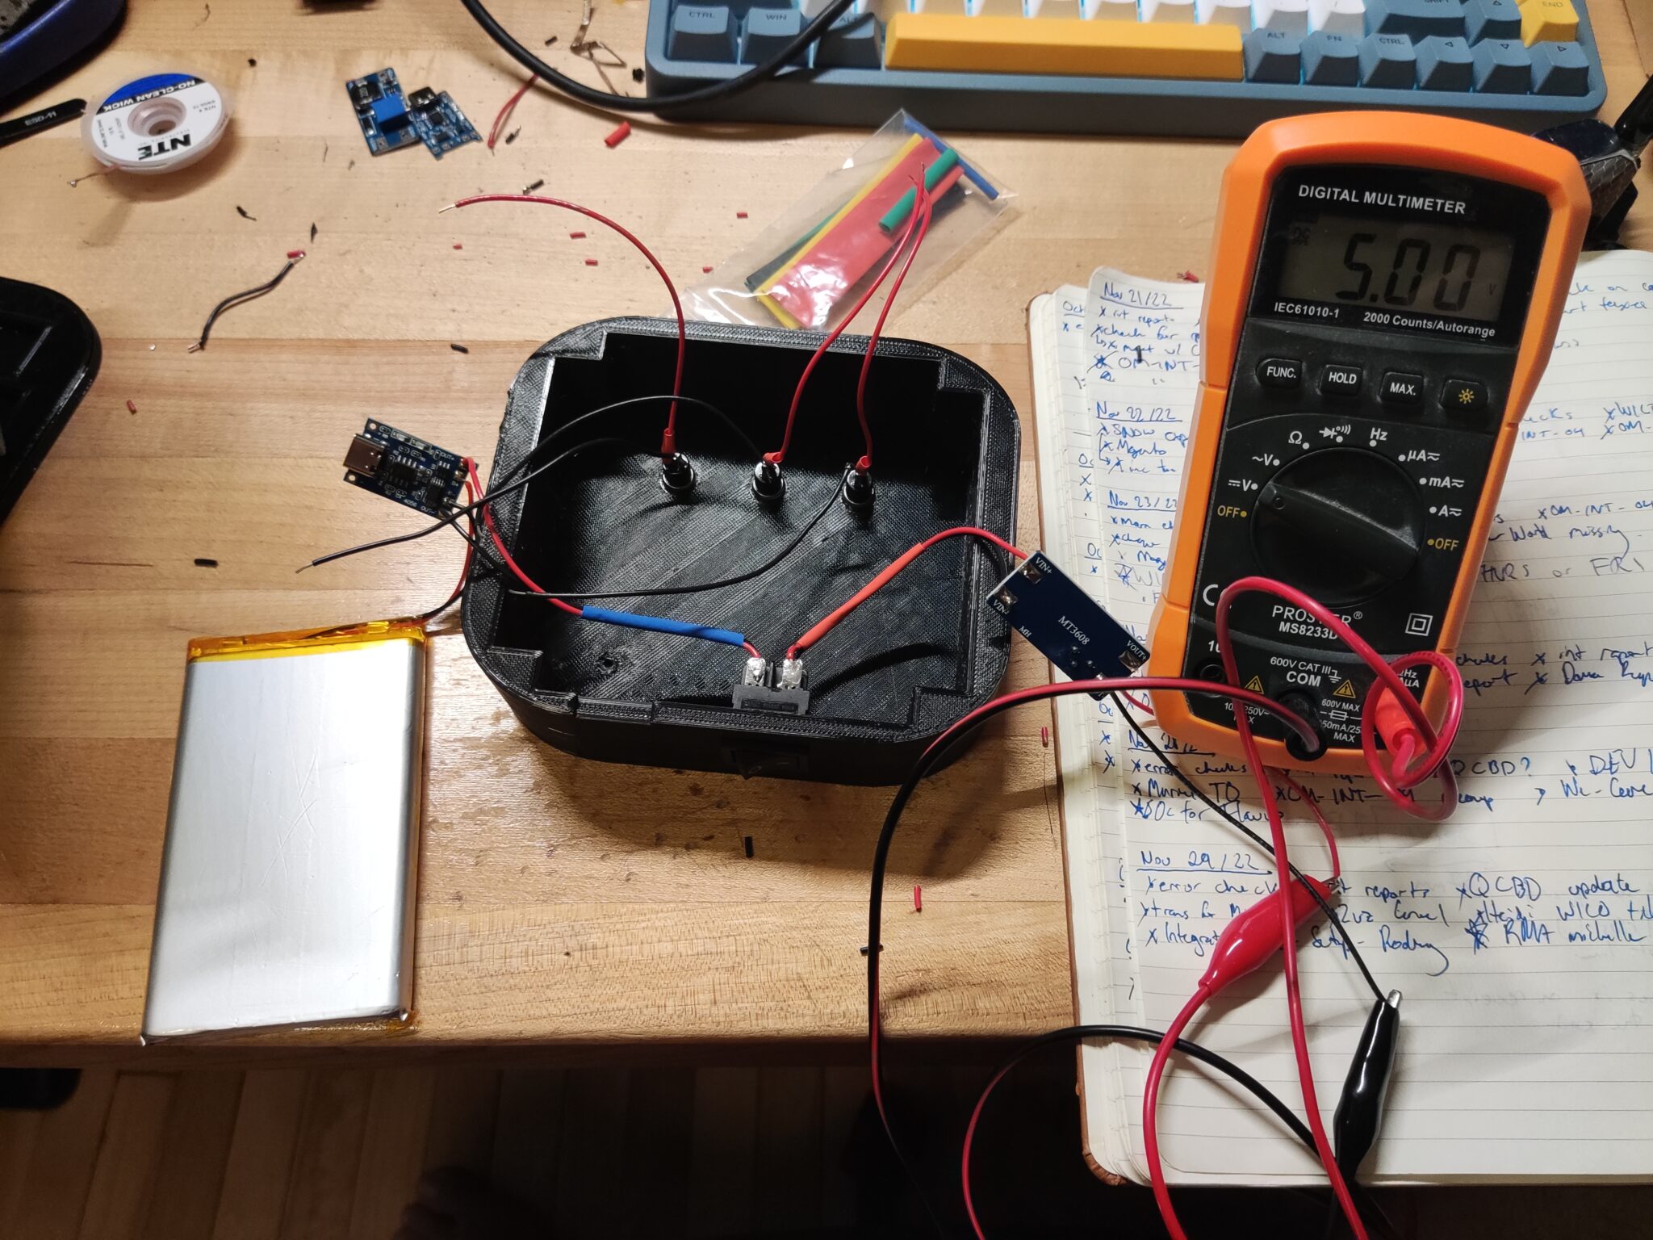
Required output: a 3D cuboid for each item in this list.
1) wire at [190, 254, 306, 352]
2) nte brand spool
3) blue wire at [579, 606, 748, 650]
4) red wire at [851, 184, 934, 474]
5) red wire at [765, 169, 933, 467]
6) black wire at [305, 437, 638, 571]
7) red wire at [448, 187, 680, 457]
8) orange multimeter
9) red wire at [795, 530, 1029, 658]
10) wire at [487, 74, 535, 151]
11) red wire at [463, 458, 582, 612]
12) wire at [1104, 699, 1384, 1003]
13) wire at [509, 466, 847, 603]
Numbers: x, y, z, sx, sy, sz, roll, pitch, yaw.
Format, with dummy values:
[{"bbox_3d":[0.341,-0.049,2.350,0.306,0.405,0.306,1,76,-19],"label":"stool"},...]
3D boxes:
[{"bbox_3d":[-0.184,-0.102,0.379,0.007,0.004,0.049,35,68,15],"label":"wire"},{"bbox_3d":[-0.225,-0.166,0.406,0.047,0.012,0.047,0,64,-1],"label":"nte brand spool"},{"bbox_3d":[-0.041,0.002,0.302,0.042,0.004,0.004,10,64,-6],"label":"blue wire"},{"bbox_3d":[0.017,-0.075,0.306,0.008,0.075,0.039,23,66,10],"label":"red wire"},{"bbox_3d":[0.013,-0.079,0.325,0.024,0.038,0.081,26,70,10],"label":"red wire"},{"bbox_3d":[-0.083,-0.027,0.302,0.096,0.038,0.012,-36,70,-17],"label":"black wire"},{"bbox_3d":[-0.063,-0.082,0.312,0.060,0.065,0.024,27,67,12],"label":"red wire"},{"bbox_3d":[0.121,-0.039,0.284,0.074,0.047,0.147,10,102,12],"label":"orange multimeter"},{"bbox_3d":[0.018,-0.008,0.301,0.059,0.045,0.016,-8,68,-4],"label":"red wire"},{"bbox_3d":[-0.109,-0.176,0.411,0.005,0.006,0.034,20,69,7],"label":"wire"},{"bbox_3d":[-0.080,-0.019,0.307,0.010,0.025,0.045,-38,73,-14],"label":"red wire"},{"bbox_3d":[0.102,0.052,0.282,0.011,0.028,0.094,-42,74,-15],"label":"wire"},{"bbox_3d":[-0.030,-0.018,0.305,0.099,0.027,0.019,-29,68,-14],"label":"wire"}]

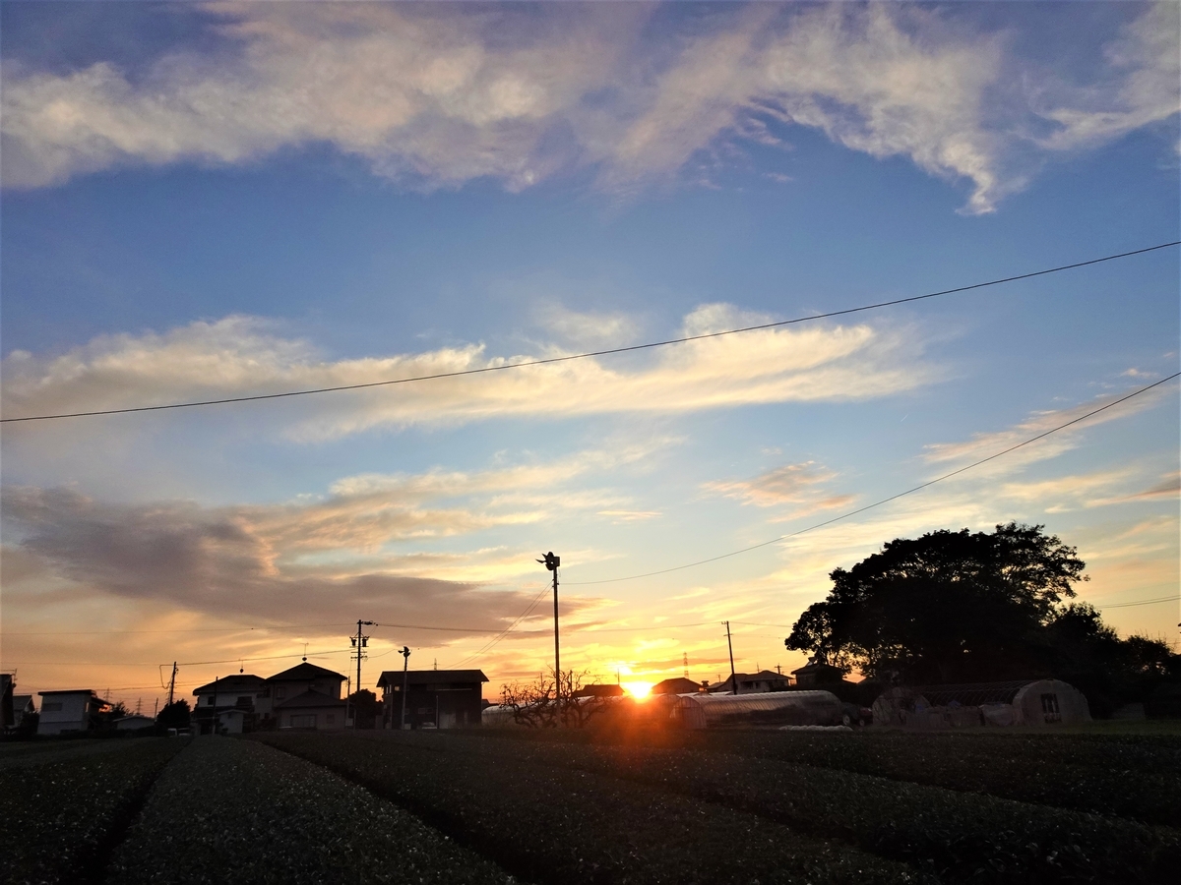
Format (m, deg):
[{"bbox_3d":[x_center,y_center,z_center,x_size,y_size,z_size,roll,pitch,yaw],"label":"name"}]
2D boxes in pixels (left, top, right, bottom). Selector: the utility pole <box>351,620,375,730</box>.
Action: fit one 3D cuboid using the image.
[{"bbox_3d":[-24.736,25.222,88.263,2.200,12.300,0.900,-1,-18,-5],"label":"utility pole"}]

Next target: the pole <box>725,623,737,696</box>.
[{"bbox_3d":[14.978,24.289,86.585,1.000,10.408,0.600,-2,-18,0],"label":"pole"}]

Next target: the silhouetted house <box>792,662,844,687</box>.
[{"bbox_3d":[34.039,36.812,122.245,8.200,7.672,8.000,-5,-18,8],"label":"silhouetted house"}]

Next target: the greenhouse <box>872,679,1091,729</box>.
[{"bbox_3d":[27.163,18.811,58.788,5.801,2.716,14.744,4,-19,-18],"label":"greenhouse"}]

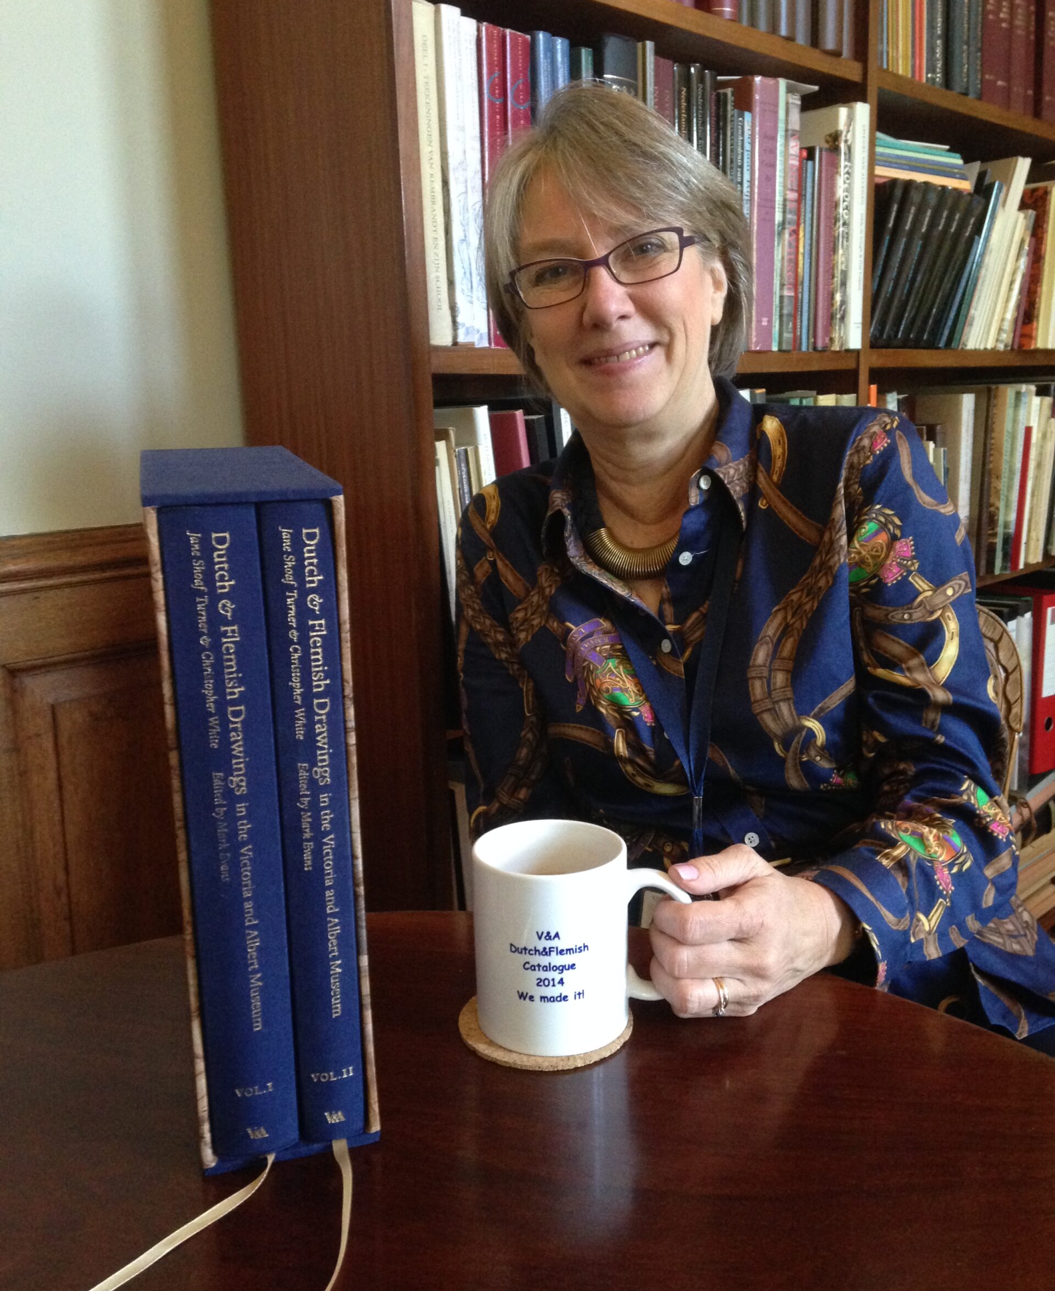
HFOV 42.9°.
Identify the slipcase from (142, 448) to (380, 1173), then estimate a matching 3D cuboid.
[{"bbox_3d":[-0.144,0.060,0.691,0.080,0.303,0.244,-5,14,-15],"label":"slipcase"}]

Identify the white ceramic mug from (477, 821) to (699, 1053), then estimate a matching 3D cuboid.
[{"bbox_3d":[0.032,0.152,0.711,0.119,0.098,0.080,-1,13,1],"label":"white ceramic mug"}]

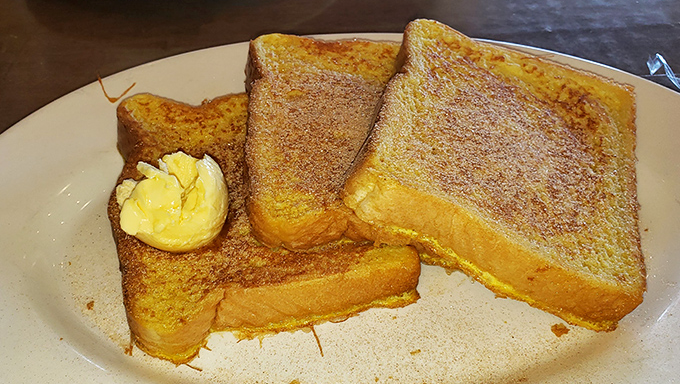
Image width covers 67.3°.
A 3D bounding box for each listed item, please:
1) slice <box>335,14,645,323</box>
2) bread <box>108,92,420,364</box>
[{"bbox_3d":[0.068,-0.019,0.214,0.111,0.021,0.119,21,51,1],"label":"slice"},{"bbox_3d":[-0.036,0.002,0.211,0.111,0.021,0.119,-9,51,-12],"label":"bread"}]

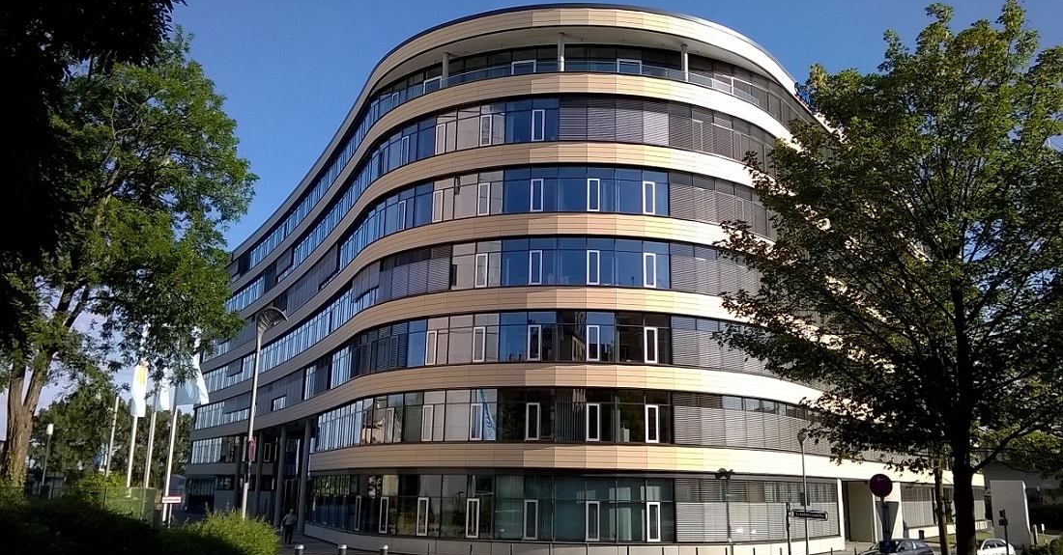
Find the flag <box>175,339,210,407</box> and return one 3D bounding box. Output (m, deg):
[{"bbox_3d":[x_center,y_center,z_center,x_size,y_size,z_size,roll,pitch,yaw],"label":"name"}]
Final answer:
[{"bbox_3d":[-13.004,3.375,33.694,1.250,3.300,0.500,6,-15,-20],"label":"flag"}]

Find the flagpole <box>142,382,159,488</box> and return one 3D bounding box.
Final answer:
[{"bbox_3d":[-15.277,6.181,35.362,0.120,9.350,0.120,7,-15,-22],"label":"flagpole"}]

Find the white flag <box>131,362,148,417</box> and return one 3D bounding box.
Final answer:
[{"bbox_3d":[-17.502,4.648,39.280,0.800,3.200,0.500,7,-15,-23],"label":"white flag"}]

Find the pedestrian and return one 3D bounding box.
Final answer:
[{"bbox_3d":[-12.765,13.209,46.222,0.680,1.770,0.420,4,-14,-11],"label":"pedestrian"}]

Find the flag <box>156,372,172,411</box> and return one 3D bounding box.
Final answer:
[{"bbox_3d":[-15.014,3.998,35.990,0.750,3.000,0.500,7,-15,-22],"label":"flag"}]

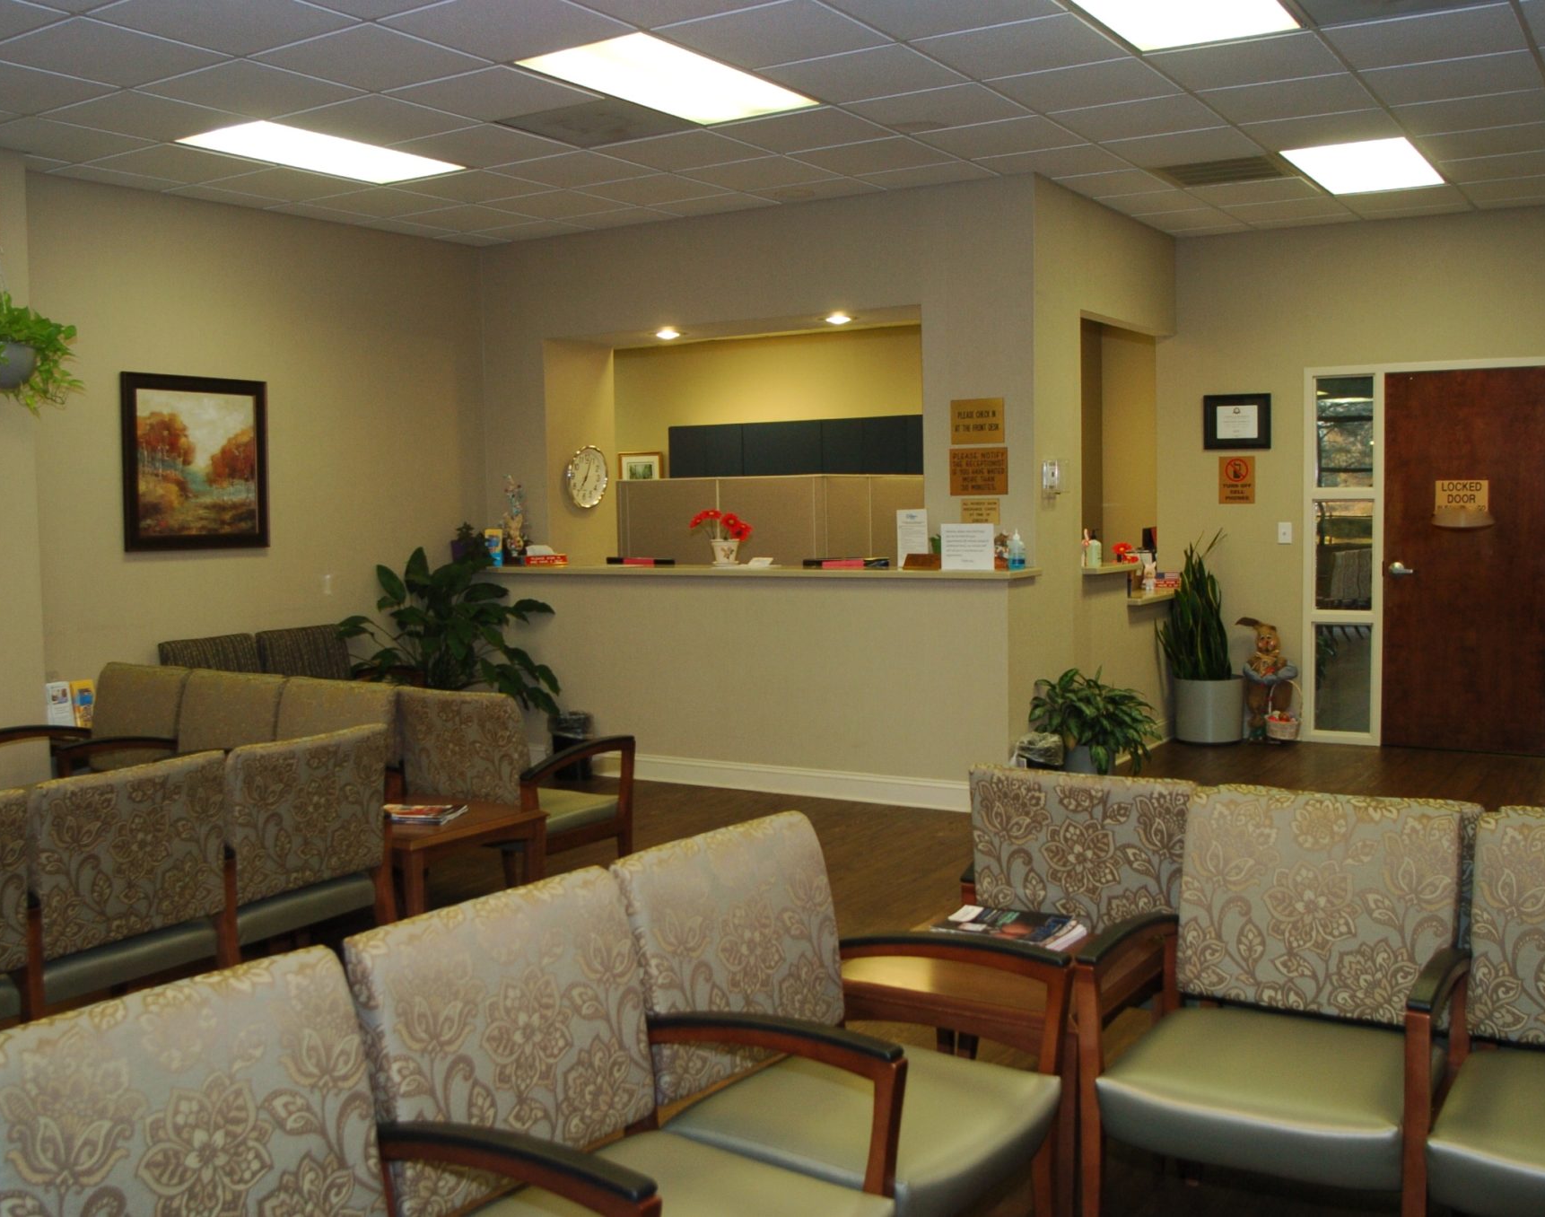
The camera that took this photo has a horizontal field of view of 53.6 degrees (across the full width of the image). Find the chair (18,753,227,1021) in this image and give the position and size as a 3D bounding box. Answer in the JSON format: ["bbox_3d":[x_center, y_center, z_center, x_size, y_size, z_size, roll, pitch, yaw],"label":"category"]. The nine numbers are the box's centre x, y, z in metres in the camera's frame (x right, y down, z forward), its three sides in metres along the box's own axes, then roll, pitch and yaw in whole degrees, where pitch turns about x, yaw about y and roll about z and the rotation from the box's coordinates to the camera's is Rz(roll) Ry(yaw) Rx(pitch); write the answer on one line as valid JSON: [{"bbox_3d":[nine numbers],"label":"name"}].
[{"bbox_3d":[-1.771,0.809,3.888,0.640,0.880,0.600,2,5,32],"label":"chair"}]

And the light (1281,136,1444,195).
[{"bbox_3d":[2.779,-2.053,7.122,0.575,0.050,1.170,2,5,32],"label":"light"}]

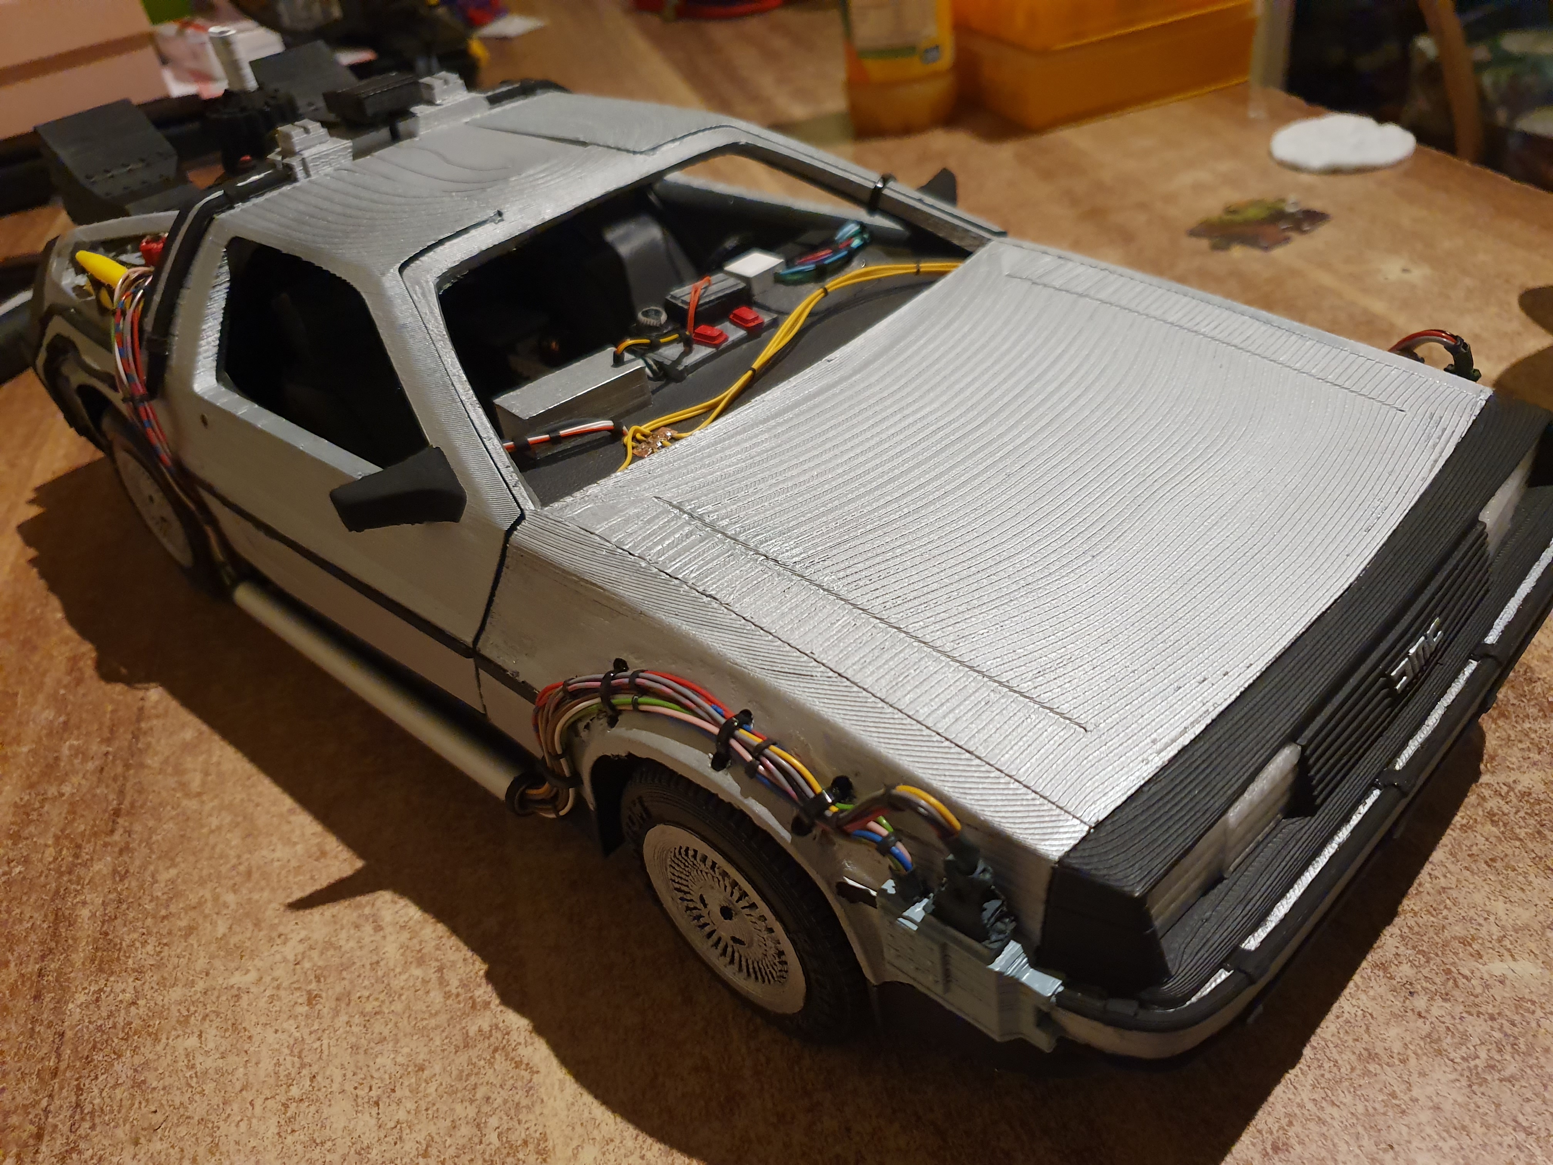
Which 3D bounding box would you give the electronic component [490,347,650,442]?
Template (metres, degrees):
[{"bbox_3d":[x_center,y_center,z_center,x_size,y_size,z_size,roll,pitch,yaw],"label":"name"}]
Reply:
[{"bbox_3d":[-0.051,-0.046,0.300,0.017,0.013,0.039,26,48,38],"label":"electronic component"}]

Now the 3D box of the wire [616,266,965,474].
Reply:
[{"bbox_3d":[-0.001,-0.056,0.271,0.029,0.007,0.115,23,47,40],"label":"wire"}]

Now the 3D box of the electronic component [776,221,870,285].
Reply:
[{"bbox_3d":[0.015,-0.103,0.357,0.014,0.011,0.038,26,48,38],"label":"electronic component"}]

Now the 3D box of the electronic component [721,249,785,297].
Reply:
[{"bbox_3d":[-0.006,-0.091,0.347,0.014,0.007,0.014,26,48,38],"label":"electronic component"}]

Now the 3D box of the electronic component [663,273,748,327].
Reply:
[{"bbox_3d":[-0.020,-0.081,0.338,0.013,0.008,0.022,26,48,38],"label":"electronic component"}]

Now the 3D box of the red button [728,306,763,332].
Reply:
[{"bbox_3d":[-0.009,-0.077,0.335,0.013,0.004,0.007,26,48,38],"label":"red button"}]

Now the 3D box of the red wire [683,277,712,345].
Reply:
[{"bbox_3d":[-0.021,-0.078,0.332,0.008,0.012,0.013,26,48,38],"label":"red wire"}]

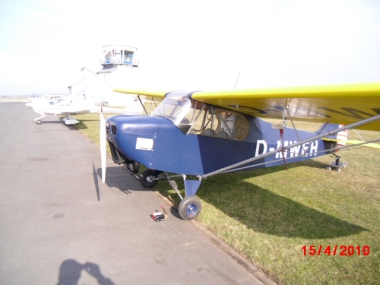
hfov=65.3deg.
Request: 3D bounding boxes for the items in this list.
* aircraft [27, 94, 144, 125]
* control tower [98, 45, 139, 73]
[{"bbox_3d":[-6.450,-2.308,19.070,7.250,2.100,10.300,-5,10,-27],"label":"aircraft"},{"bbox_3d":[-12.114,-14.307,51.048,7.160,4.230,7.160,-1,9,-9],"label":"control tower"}]

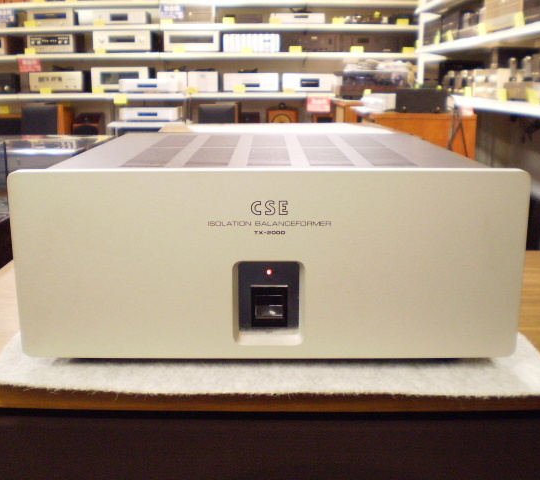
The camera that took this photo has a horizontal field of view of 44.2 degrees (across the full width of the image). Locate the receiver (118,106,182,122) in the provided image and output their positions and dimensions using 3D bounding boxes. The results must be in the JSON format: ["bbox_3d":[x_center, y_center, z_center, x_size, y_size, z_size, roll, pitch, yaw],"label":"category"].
[{"bbox_3d":[-0.927,-0.986,5.220,0.440,0.103,0.370,0,13,0],"label":"receiver"}]

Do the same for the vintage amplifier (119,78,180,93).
[{"bbox_3d":[-0.921,-1.199,5.194,0.440,0.101,0.370,0,13,0],"label":"vintage amplifier"}]

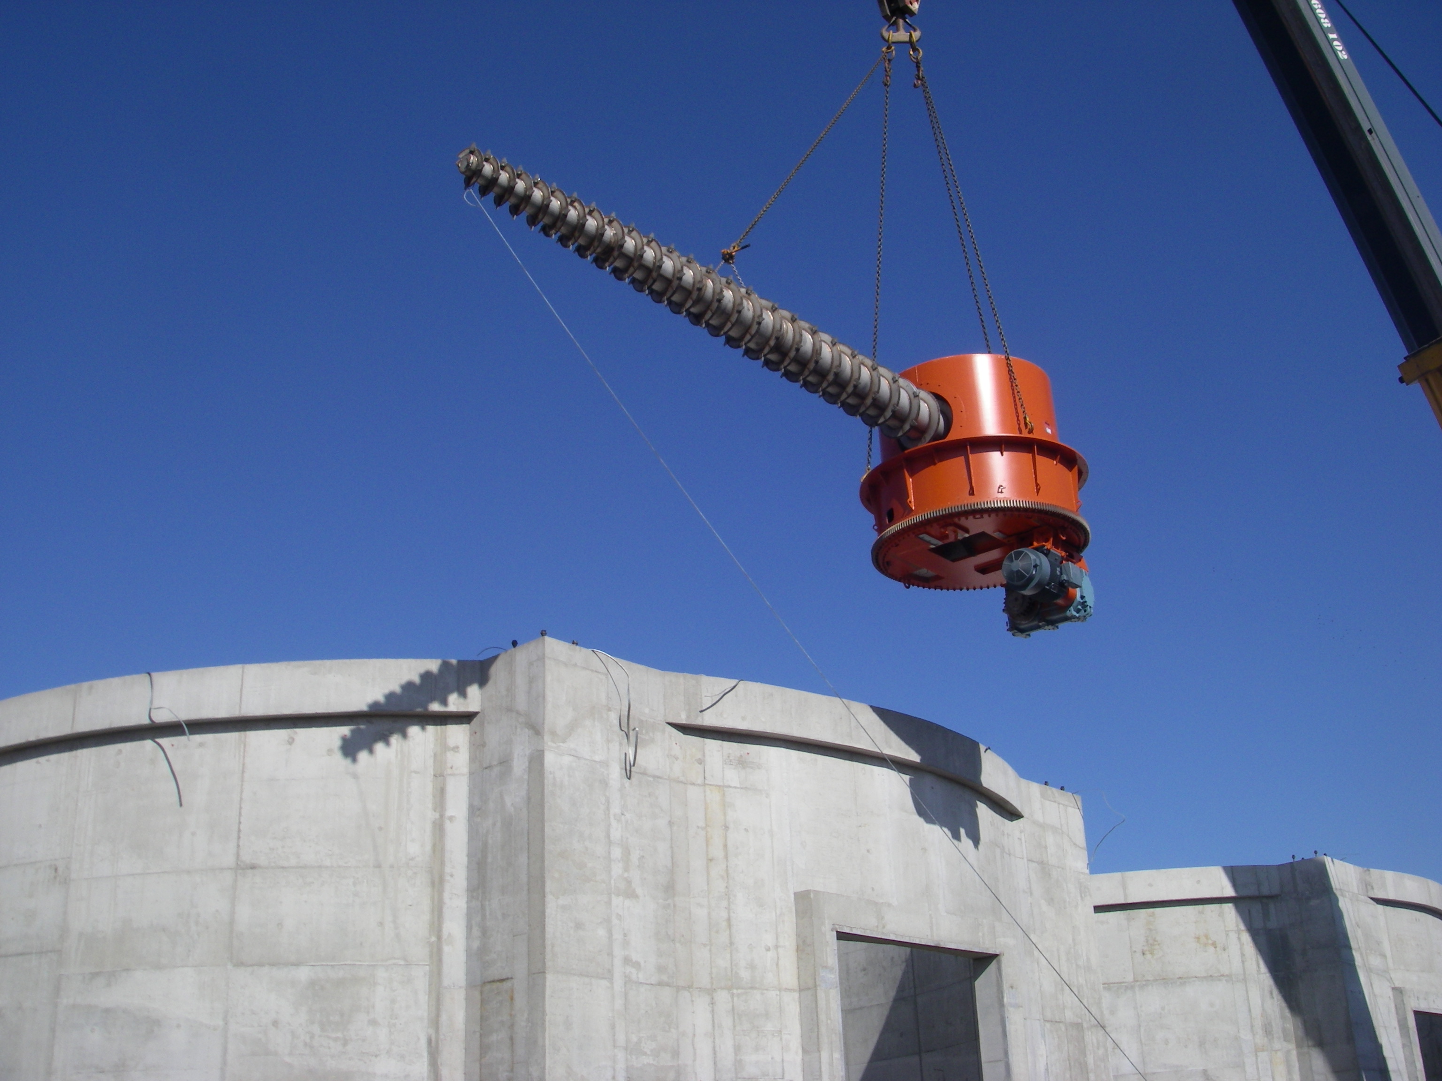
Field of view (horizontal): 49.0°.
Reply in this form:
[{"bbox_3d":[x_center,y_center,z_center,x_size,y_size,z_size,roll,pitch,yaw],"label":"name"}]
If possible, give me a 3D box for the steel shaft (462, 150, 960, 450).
[{"bbox_3d":[0.133,-2.697,18.904,0.800,0.800,8.411,-20,-28,37],"label":"steel shaft"}]

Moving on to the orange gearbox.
[{"bbox_3d":[3.578,-0.346,22.165,3.171,3.775,3.171,-2,-22,-1],"label":"orange gearbox"}]

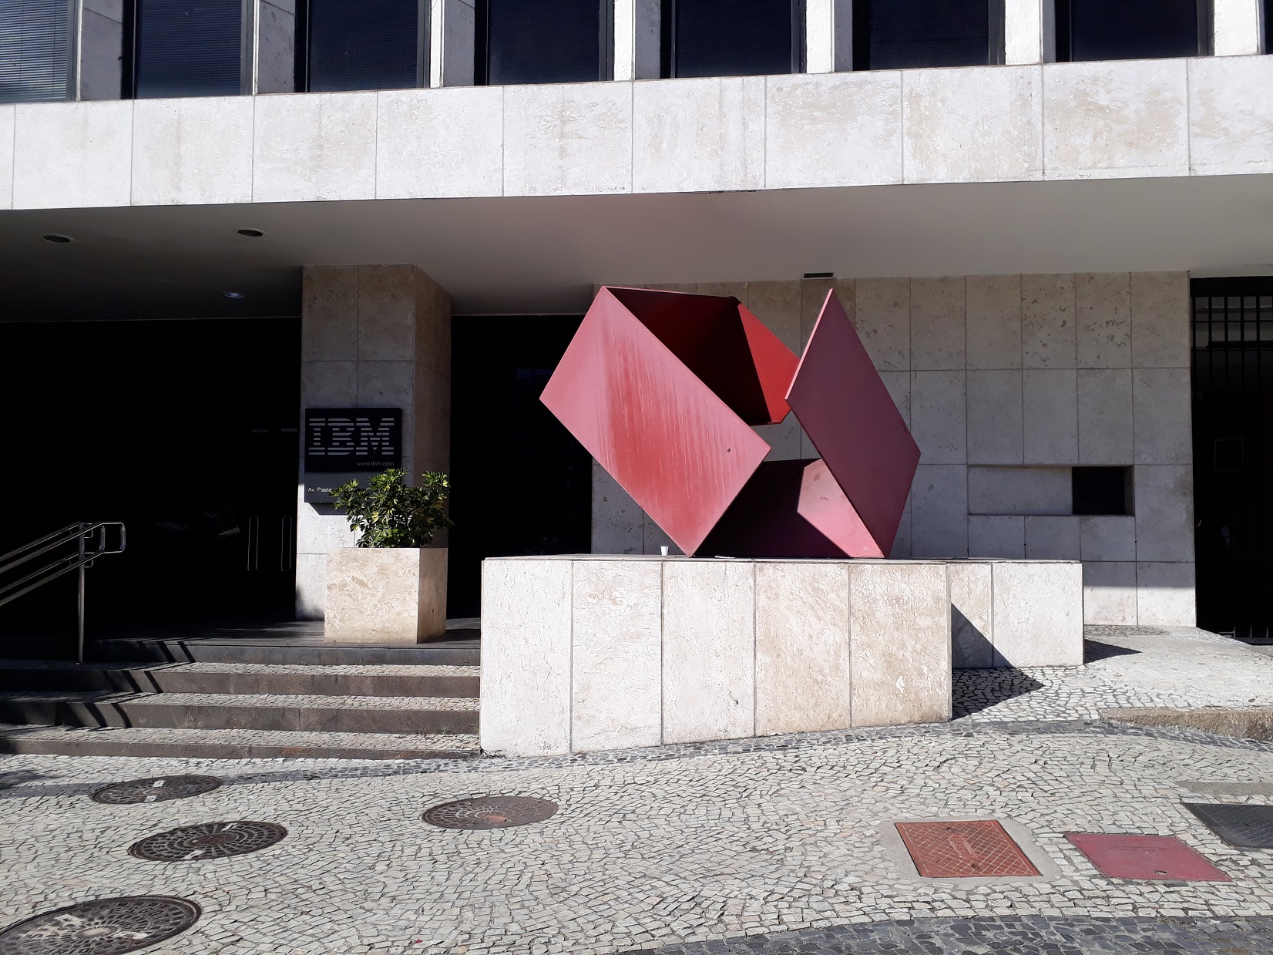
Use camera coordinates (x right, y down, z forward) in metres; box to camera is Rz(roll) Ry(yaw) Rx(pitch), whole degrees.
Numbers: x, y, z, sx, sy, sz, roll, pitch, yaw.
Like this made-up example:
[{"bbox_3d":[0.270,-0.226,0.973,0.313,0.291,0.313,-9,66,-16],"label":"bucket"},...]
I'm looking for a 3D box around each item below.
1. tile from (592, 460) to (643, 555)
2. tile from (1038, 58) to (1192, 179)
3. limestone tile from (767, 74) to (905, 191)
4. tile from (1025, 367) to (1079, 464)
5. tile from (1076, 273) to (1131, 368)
[{"bbox_3d":[-0.193,0.352,10.321,0.535,0.961,0.030,0,-2,6],"label":"tile"},{"bbox_3d":[3.401,-2.540,7.071,0.984,0.841,0.030,0,-2,6],"label":"tile"},{"bbox_3d":[1.484,-2.617,7.497,1.016,0.869,0.030,0,-3,5],"label":"limestone tile"},{"bbox_3d":[4.679,-0.685,11.242,0.603,1.082,0.040,0,-3,6],"label":"tile"},{"bbox_3d":[4.636,-1.558,9.870,0.525,0.963,0.030,0,-3,5],"label":"tile"}]

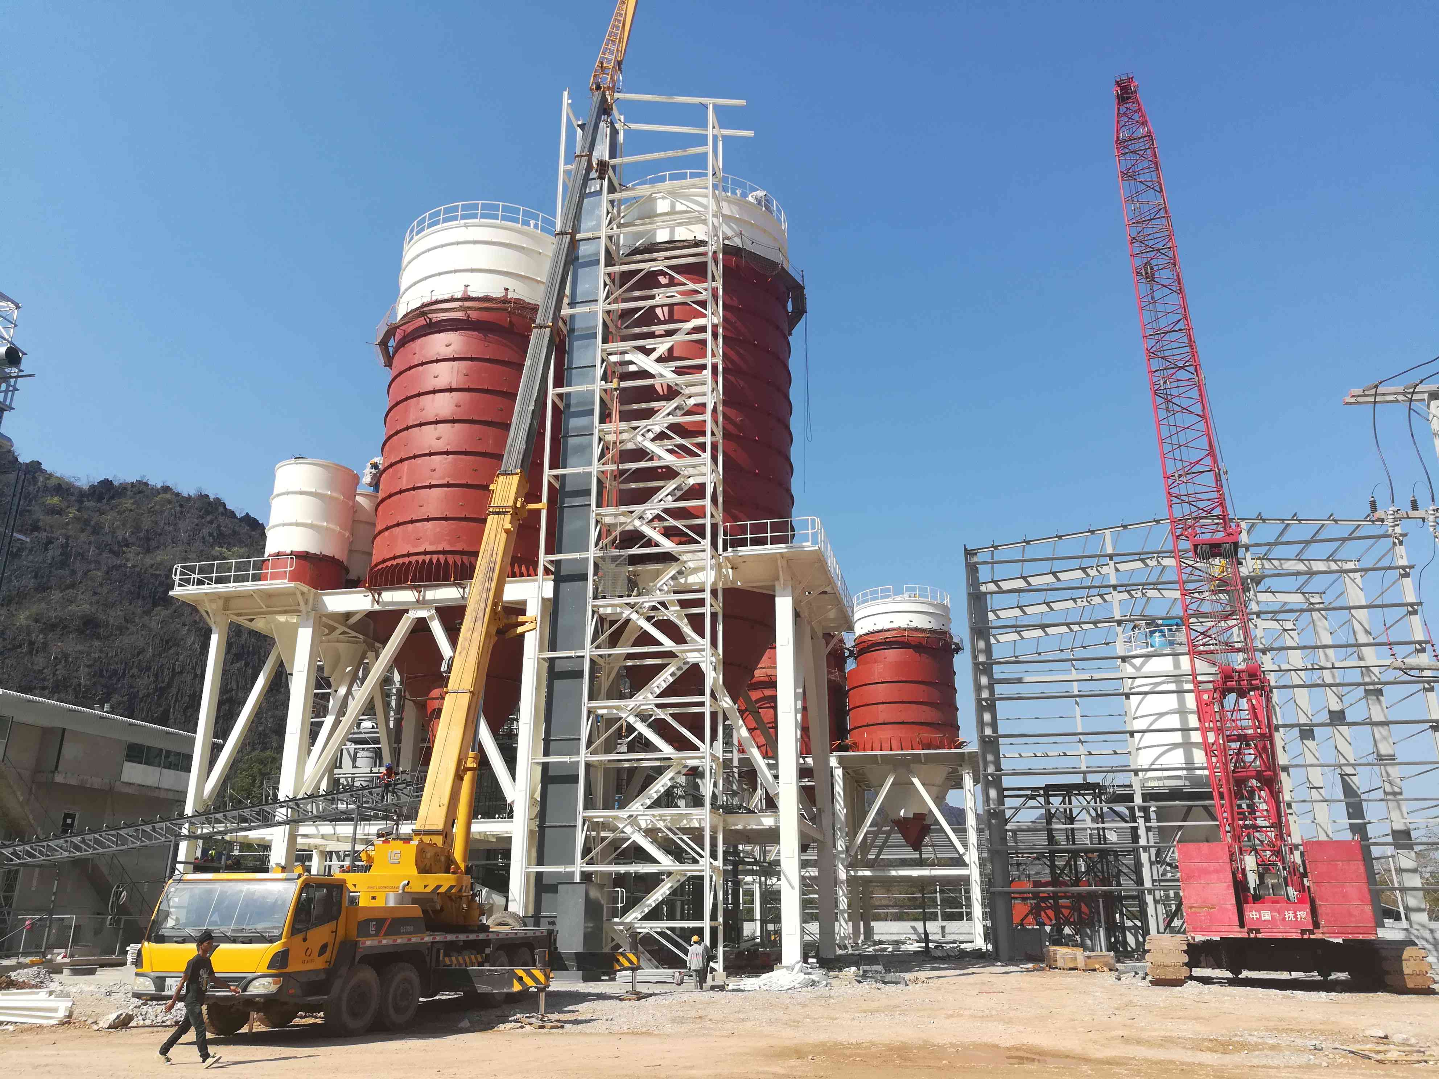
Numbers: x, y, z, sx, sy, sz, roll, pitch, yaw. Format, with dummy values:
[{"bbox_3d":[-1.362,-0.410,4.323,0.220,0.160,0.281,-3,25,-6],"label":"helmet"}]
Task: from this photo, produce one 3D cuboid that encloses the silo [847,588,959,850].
[{"bbox_3d":[15.027,14.922,88.114,8.800,20.232,8.800,-4,-19,11],"label":"silo"}]

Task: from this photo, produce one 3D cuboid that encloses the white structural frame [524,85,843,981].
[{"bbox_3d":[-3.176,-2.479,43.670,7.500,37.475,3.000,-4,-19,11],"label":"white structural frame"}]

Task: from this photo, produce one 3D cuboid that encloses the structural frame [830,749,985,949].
[{"bbox_3d":[15.063,24.468,84.941,10.800,13.617,12.200,-4,-19,11],"label":"structural frame"}]

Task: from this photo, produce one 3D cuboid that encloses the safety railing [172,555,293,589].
[{"bbox_3d":[-21.456,1.635,47.539,5.906,1.200,0.200,-4,-19,11],"label":"safety railing"}]

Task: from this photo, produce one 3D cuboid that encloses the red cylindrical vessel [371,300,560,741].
[{"bbox_3d":[-11.998,-0.119,53.430,9.792,20.994,9.792,0,-19,0],"label":"red cylindrical vessel"}]

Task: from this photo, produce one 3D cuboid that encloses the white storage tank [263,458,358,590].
[{"bbox_3d":[-19.894,0.156,52.402,3.900,7.148,3.900,-4,-19,11],"label":"white storage tank"}]

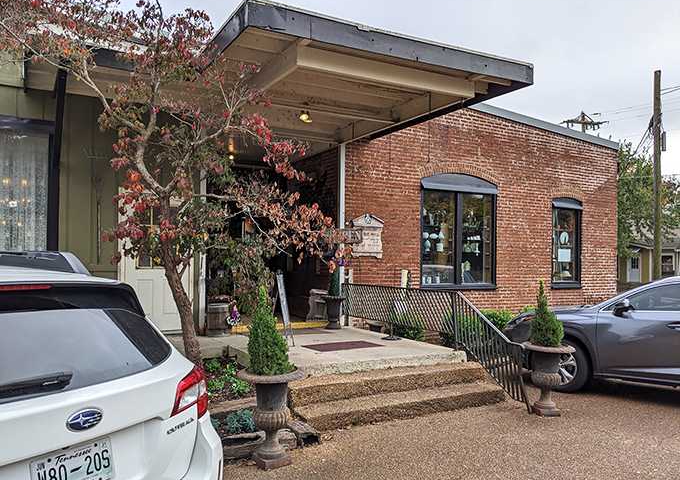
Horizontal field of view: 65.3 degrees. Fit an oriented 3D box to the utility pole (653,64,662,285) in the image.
[{"bbox_3d":[12.583,-1.960,21.000,0.310,9.600,0.310,2,-3,-28],"label":"utility pole"}]

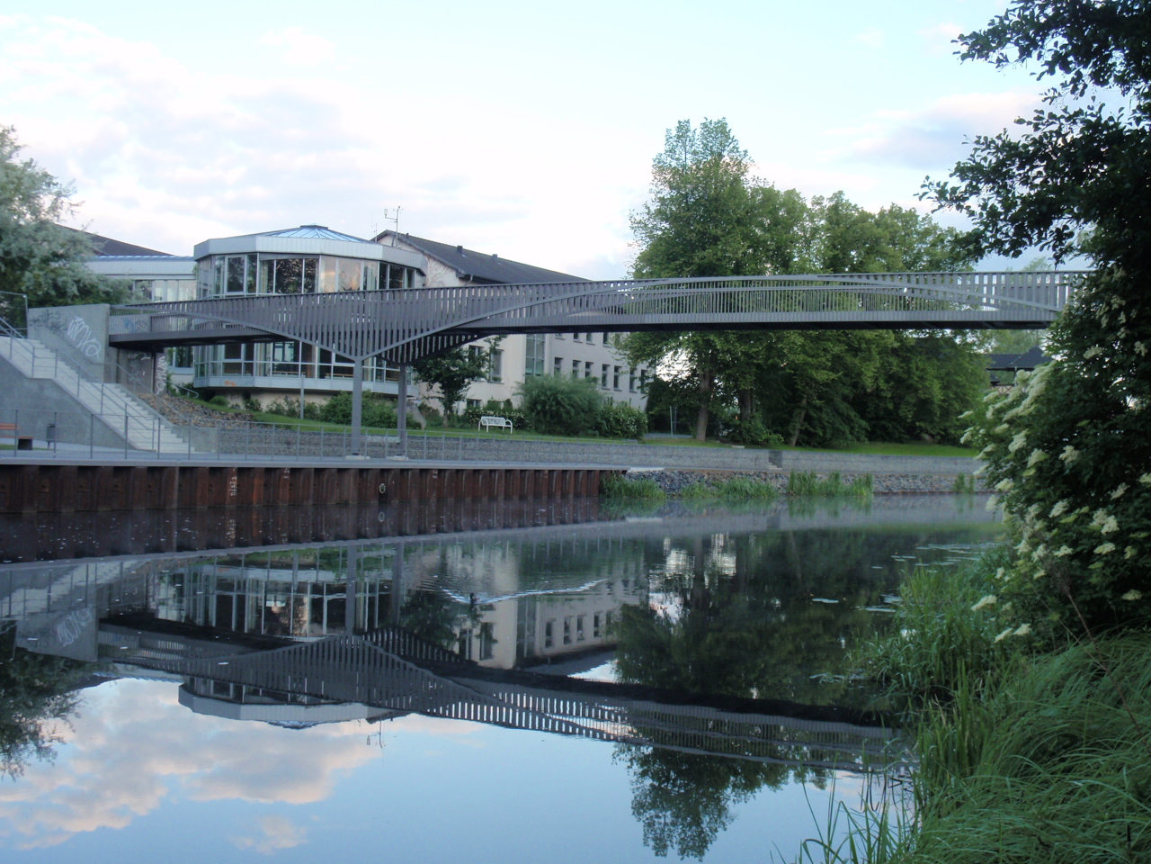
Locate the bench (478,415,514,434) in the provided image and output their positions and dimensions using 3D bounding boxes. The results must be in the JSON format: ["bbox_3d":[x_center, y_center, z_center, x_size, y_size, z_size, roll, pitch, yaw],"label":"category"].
[{"bbox_3d":[-3.989,-0.328,66.514,1.600,0.800,0.670,3,-1,-41],"label":"bench"}]

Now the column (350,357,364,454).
[{"bbox_3d":[-7.158,-0.805,43.625,0.250,3.140,0.250,1,-1,29],"label":"column"}]

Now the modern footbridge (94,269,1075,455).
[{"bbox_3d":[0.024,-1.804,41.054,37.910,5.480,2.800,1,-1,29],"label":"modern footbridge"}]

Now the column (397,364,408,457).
[{"bbox_3d":[-5.960,-0.744,45.770,0.250,3.190,0.250,1,-1,29],"label":"column"}]

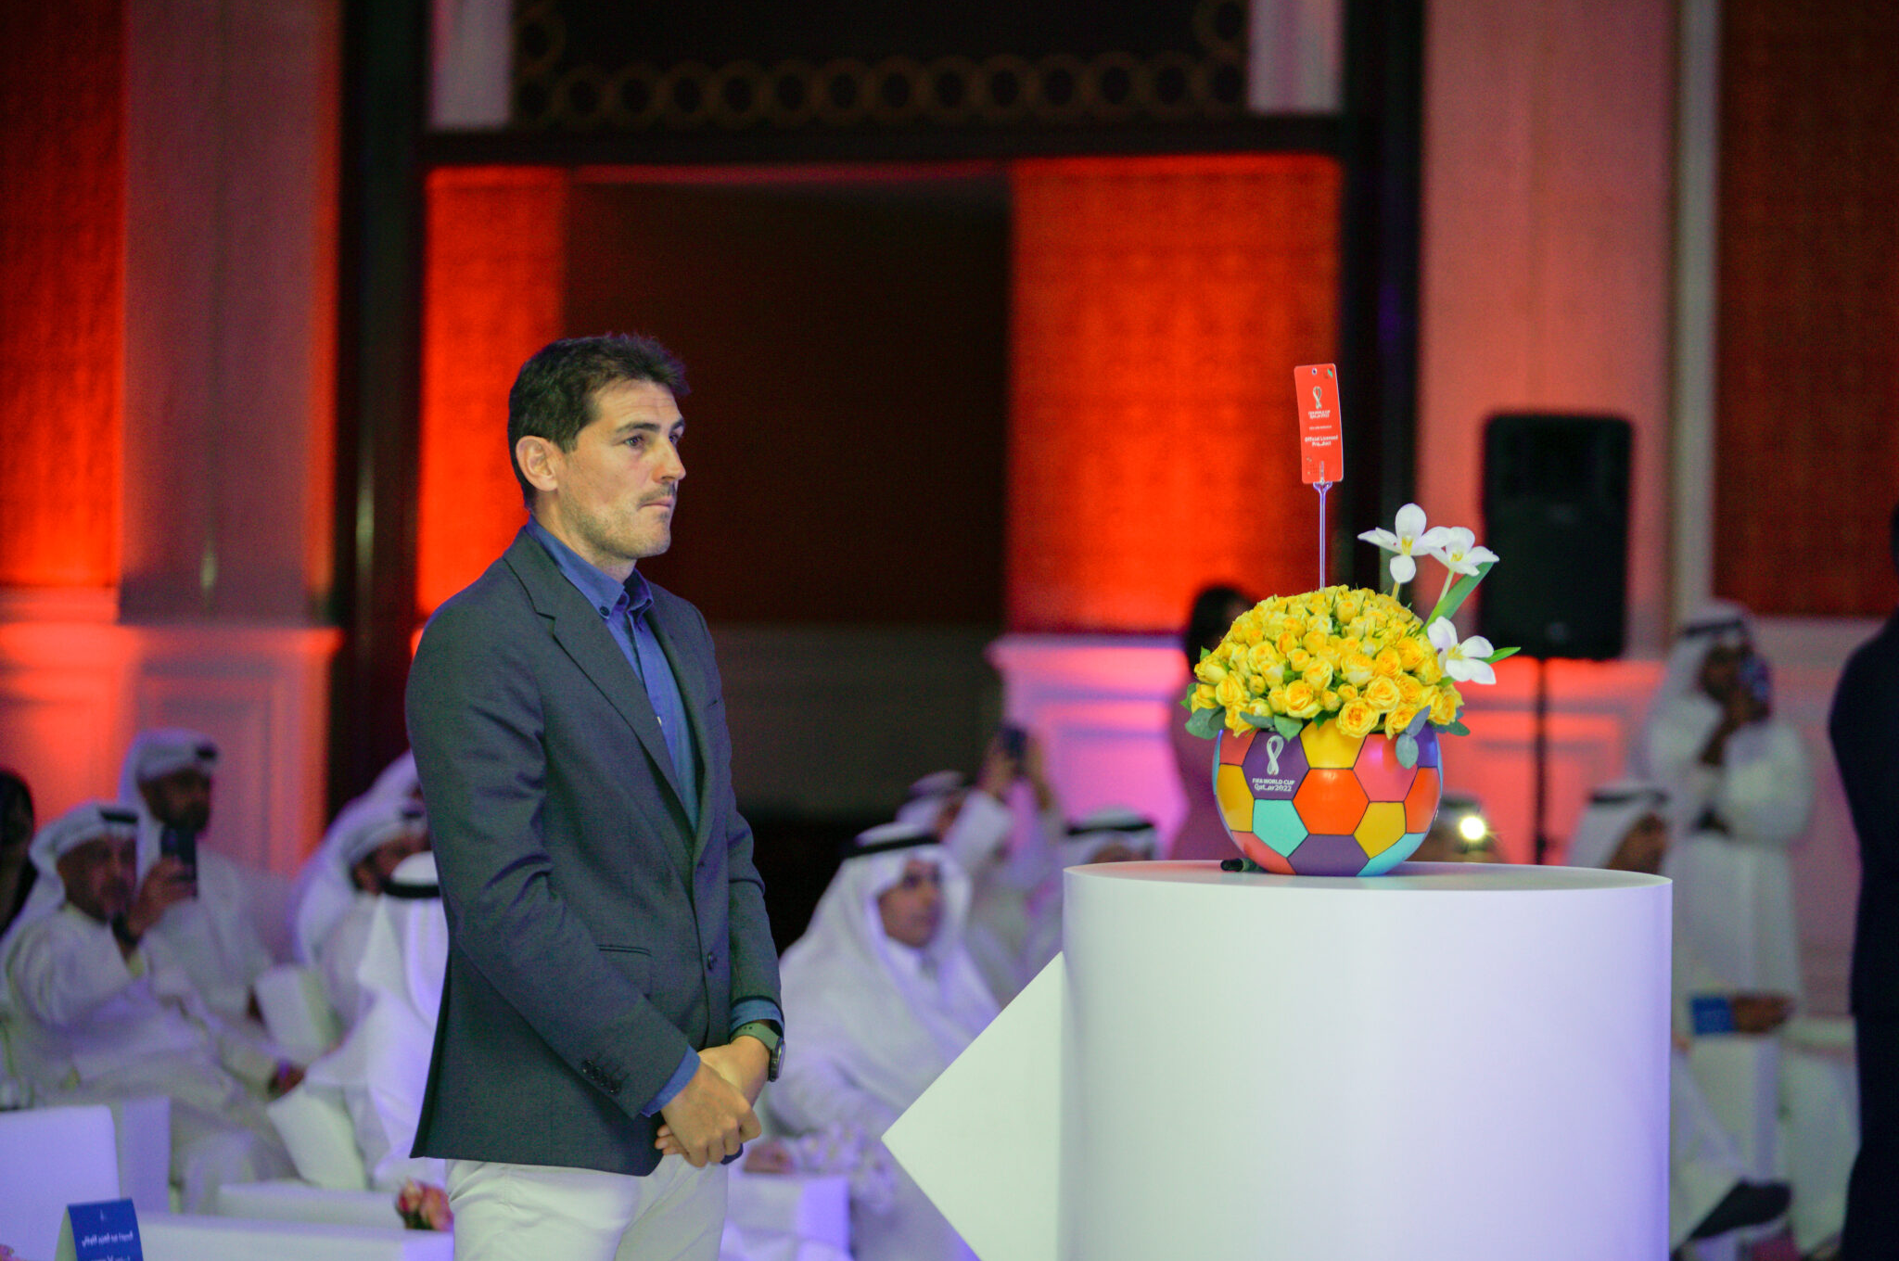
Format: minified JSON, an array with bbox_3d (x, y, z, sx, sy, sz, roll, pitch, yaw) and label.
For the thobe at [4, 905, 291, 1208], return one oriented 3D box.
[{"bbox_3d":[-1.630,1.009,13.300,0.680,0.950,0.530,1,1,35],"label":"thobe"}]

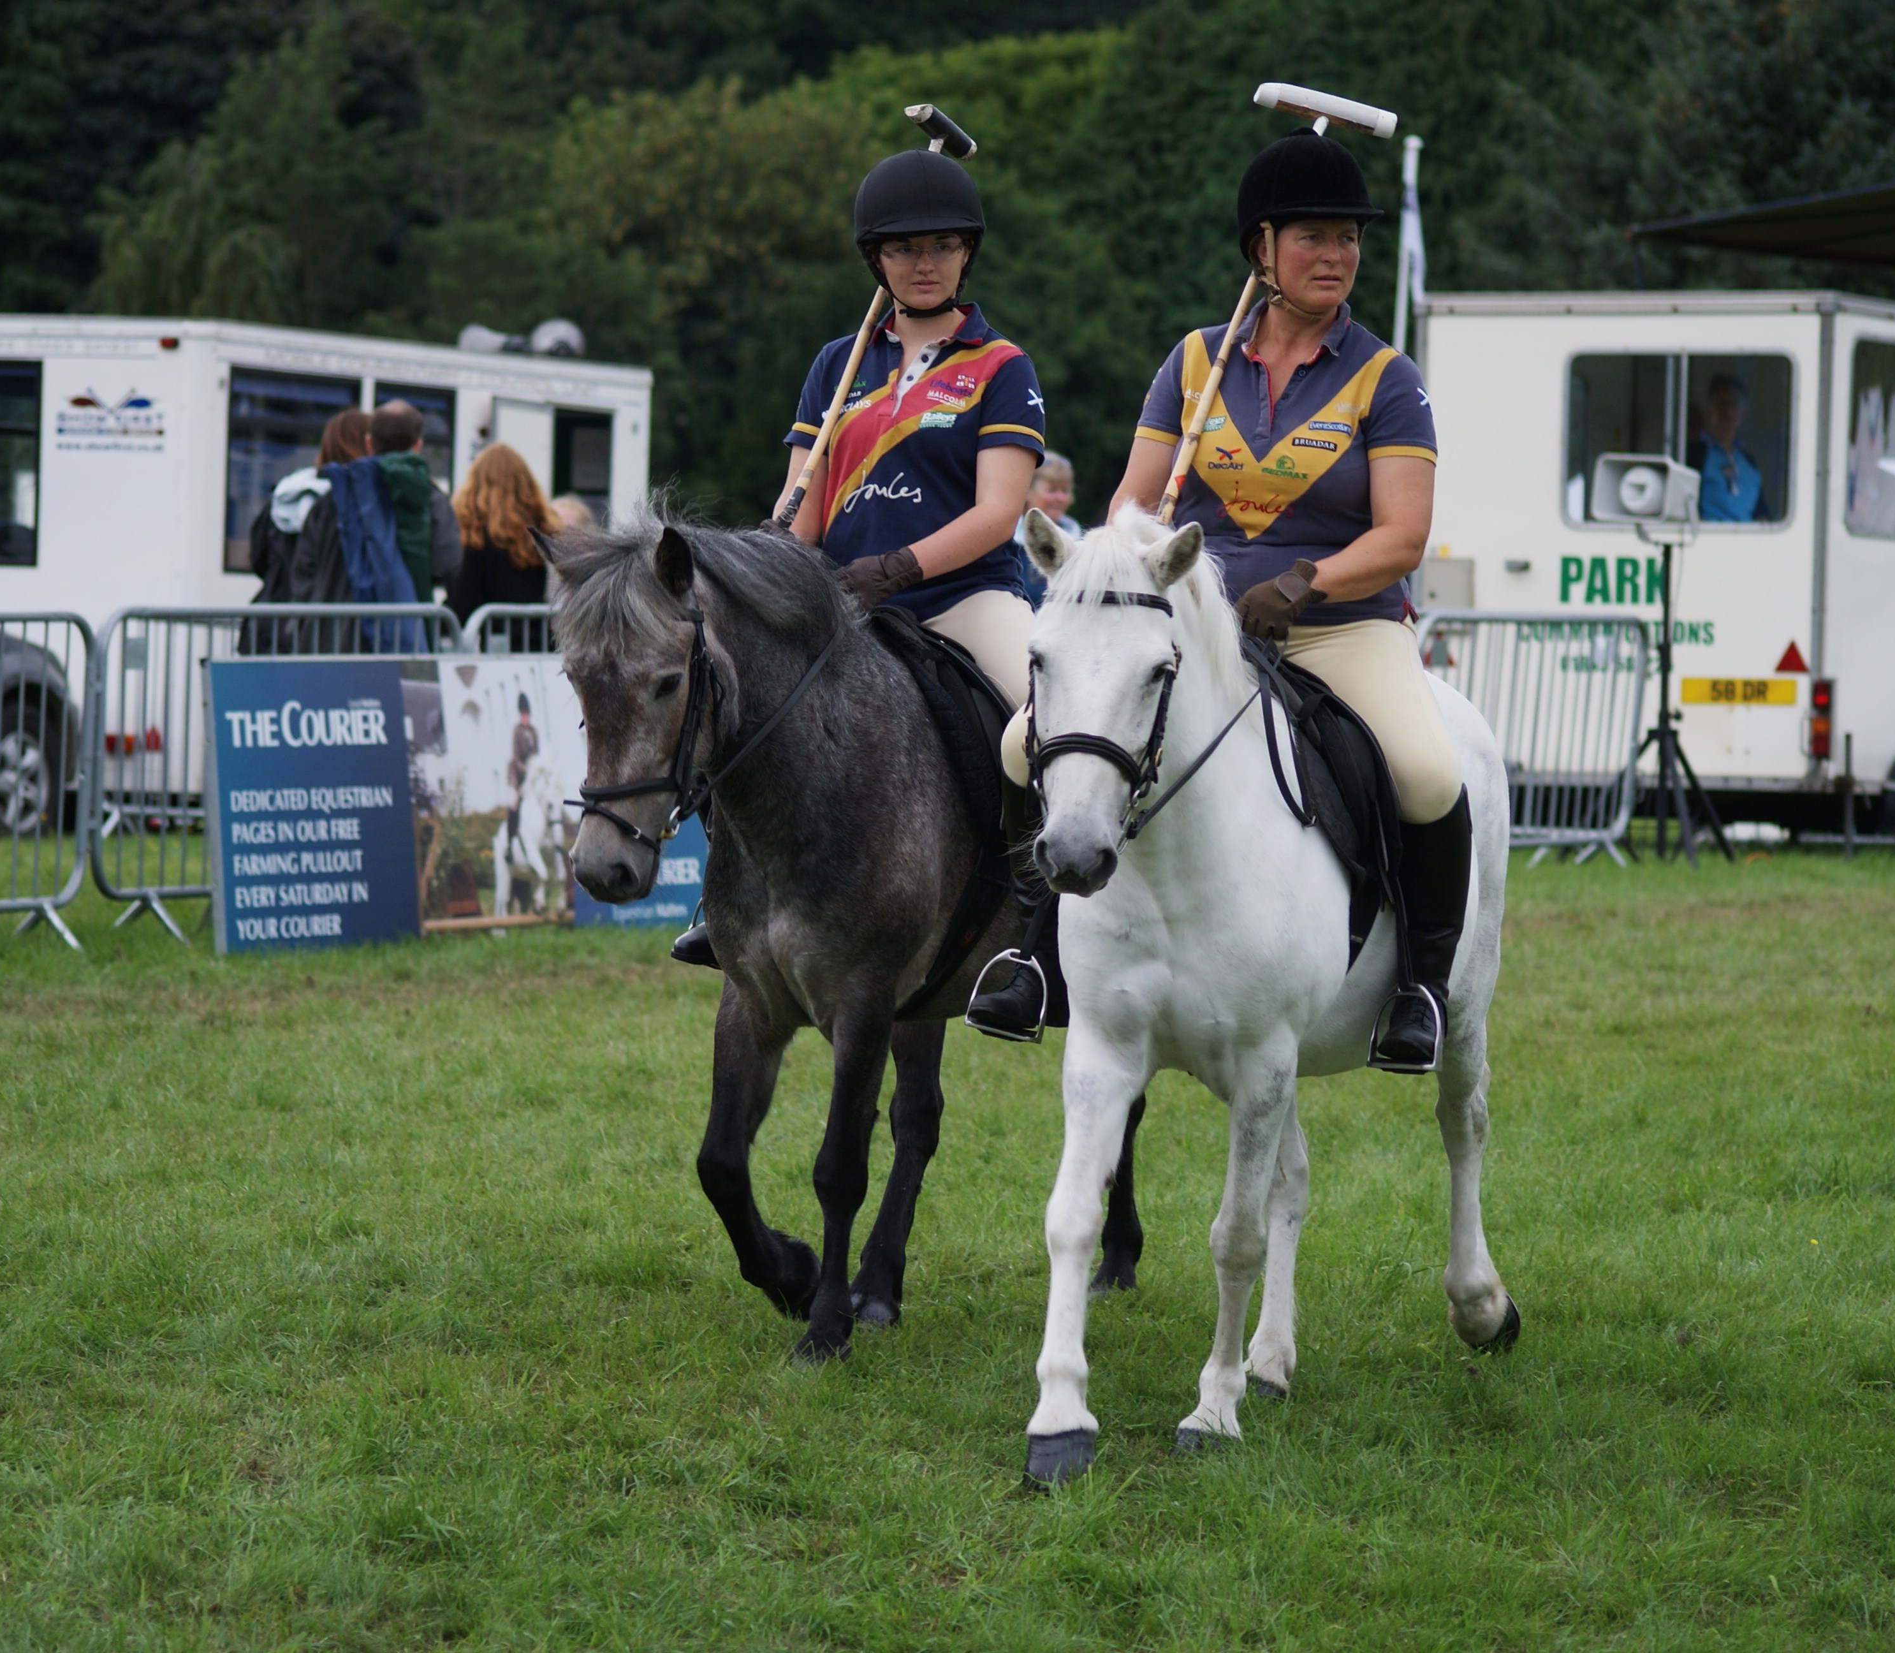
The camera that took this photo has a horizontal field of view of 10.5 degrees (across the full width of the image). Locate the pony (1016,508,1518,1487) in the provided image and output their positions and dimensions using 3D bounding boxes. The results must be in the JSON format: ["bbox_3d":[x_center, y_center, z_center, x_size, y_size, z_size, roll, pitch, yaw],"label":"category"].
[{"bbox_3d":[0.510,0.250,16.300,0.530,1.470,1.880,2,1,15],"label":"pony"}]

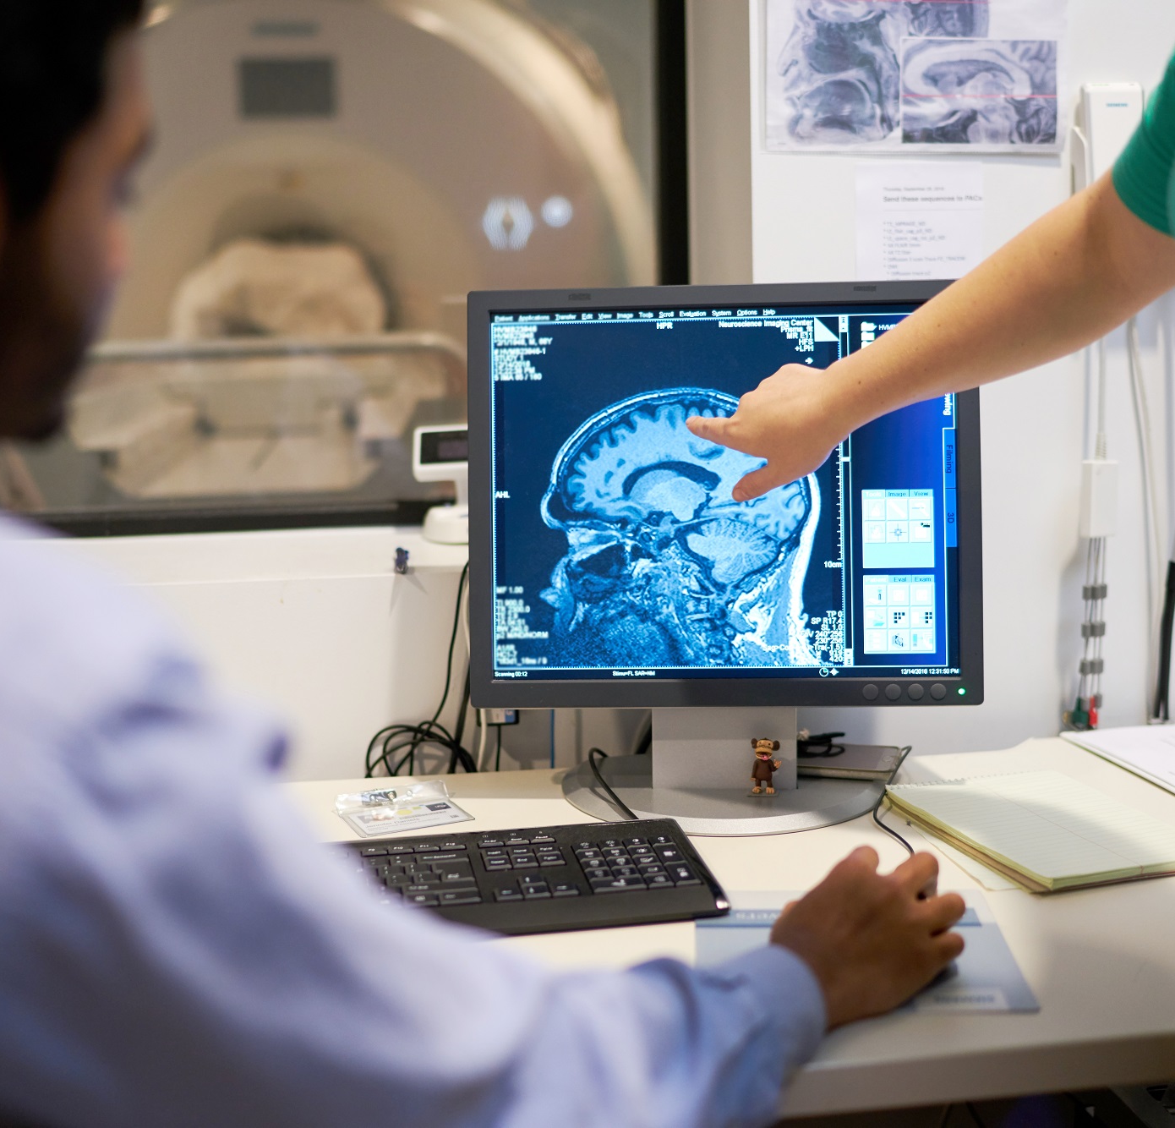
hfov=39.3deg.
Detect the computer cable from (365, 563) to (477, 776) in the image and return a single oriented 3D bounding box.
[{"bbox_3d":[-0.149,0.094,1.475,0.106,0.192,0.055,-2,10,-6],"label":"computer cable"}]

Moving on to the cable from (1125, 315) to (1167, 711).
[{"bbox_3d":[0.518,-0.050,1.525,0.038,0.370,0.030,-2,10,-6],"label":"cable"}]

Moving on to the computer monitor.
[{"bbox_3d":[0.113,-0.014,1.381,0.413,0.434,0.215,0,10,4],"label":"computer monitor"}]

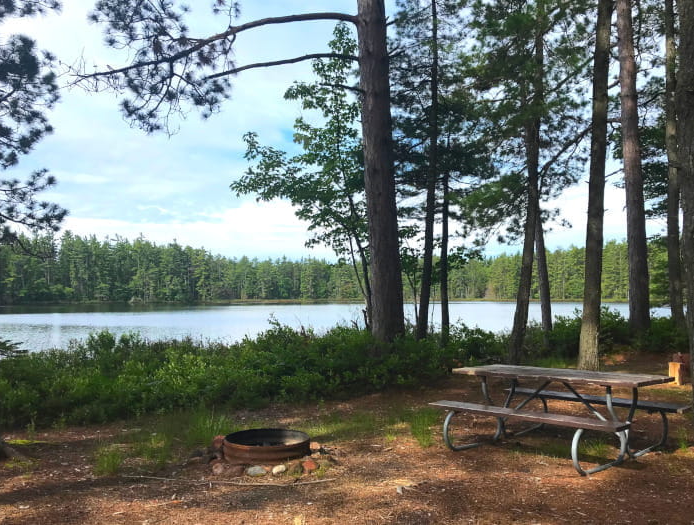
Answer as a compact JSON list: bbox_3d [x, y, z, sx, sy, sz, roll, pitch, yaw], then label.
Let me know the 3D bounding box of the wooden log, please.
[{"bbox_3d":[5.910,1.985,10.100,0.290,0.410,0.270,-3,-5,37],"label":"wooden log"}]

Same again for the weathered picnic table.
[{"bbox_3d":[2.022,1.441,5.496,1.560,0.735,1.870,4,-7,-41],"label":"weathered picnic table"}]

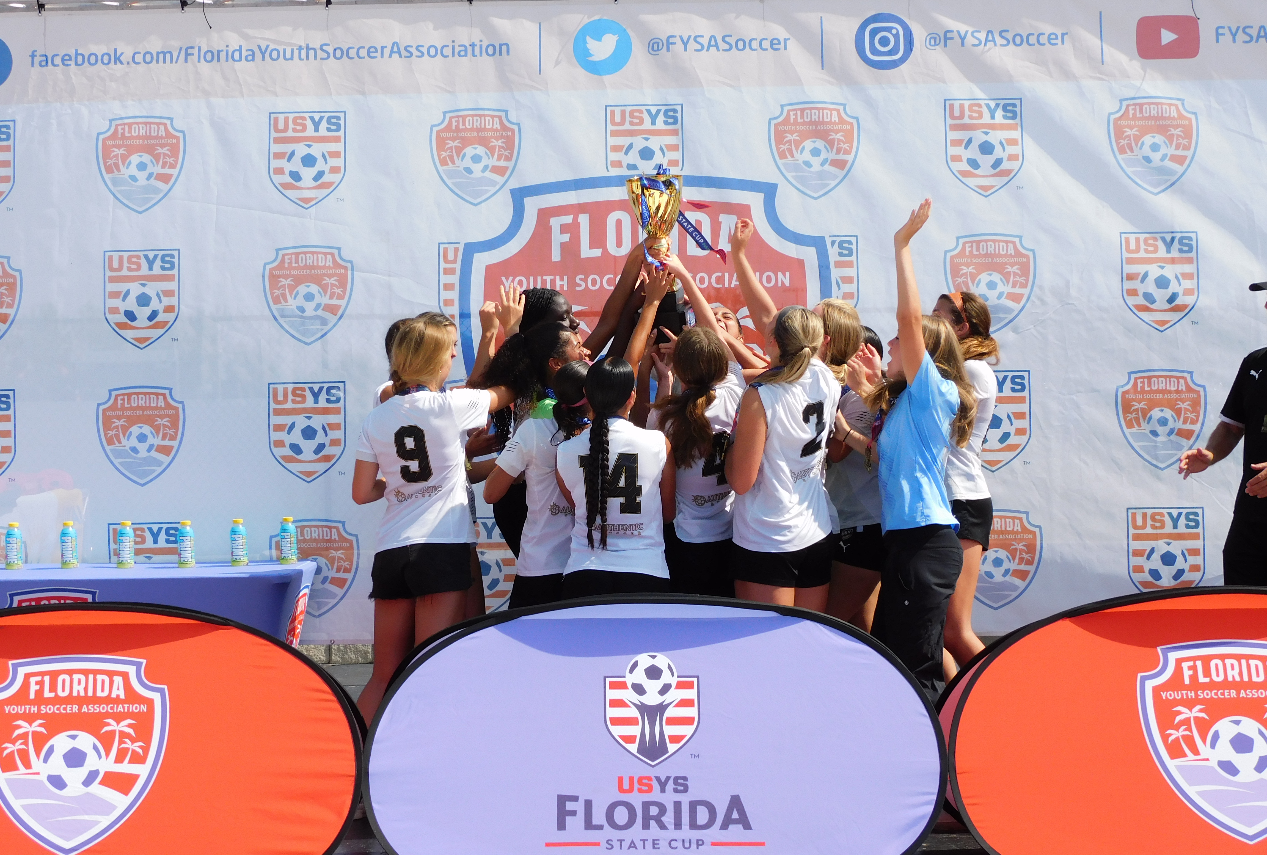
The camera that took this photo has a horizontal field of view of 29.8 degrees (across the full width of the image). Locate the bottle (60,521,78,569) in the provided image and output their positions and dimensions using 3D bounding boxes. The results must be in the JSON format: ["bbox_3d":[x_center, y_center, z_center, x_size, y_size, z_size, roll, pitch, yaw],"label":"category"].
[{"bbox_3d":[-2.338,0.486,9.850,0.072,0.200,0.072,-1,2,3],"label":"bottle"}]

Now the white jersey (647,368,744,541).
[{"bbox_3d":[0.228,0.083,8.480,0.370,0.640,0.280,-1,2,-18],"label":"white jersey"}]

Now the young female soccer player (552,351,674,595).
[{"bbox_3d":[-0.049,0.549,8.027,0.470,1.575,0.370,-1,2,3],"label":"young female soccer player"}]

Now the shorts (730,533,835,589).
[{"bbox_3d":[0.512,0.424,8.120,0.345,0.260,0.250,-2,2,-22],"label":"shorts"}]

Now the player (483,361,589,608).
[{"bbox_3d":[-0.224,0.551,8.227,0.480,1.564,0.380,0,2,18],"label":"player"}]

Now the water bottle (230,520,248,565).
[{"bbox_3d":[-1.571,0.460,9.480,0.069,0.187,0.069,-1,2,6],"label":"water bottle"}]

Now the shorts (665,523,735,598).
[{"bbox_3d":[0.267,0.485,8.600,0.360,0.330,0.270,-1,2,-12],"label":"shorts"}]

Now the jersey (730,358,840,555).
[{"bbox_3d":[0.529,0.095,8.170,0.410,0.660,0.280,4,0,-33],"label":"jersey"}]

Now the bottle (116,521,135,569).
[{"bbox_3d":[-2.026,0.470,9.500,0.069,0.187,0.069,-1,2,6],"label":"bottle"}]

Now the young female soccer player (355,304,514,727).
[{"bbox_3d":[-0.673,0.473,8.230,0.550,1.735,0.450,0,2,27],"label":"young female soccer player"}]

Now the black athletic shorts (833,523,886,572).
[{"bbox_3d":[0.801,0.394,8.500,0.270,0.260,0.340,-1,2,-3],"label":"black athletic shorts"}]

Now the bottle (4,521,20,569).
[{"bbox_3d":[-2.479,0.474,9.520,0.069,0.187,0.069,-1,2,6],"label":"bottle"}]

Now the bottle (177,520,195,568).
[{"bbox_3d":[-1.784,0.467,9.490,0.069,0.187,0.069,-1,2,6],"label":"bottle"}]

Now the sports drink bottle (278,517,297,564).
[{"bbox_3d":[-1.442,0.470,9.920,0.072,0.200,0.072,-1,2,4],"label":"sports drink bottle"}]

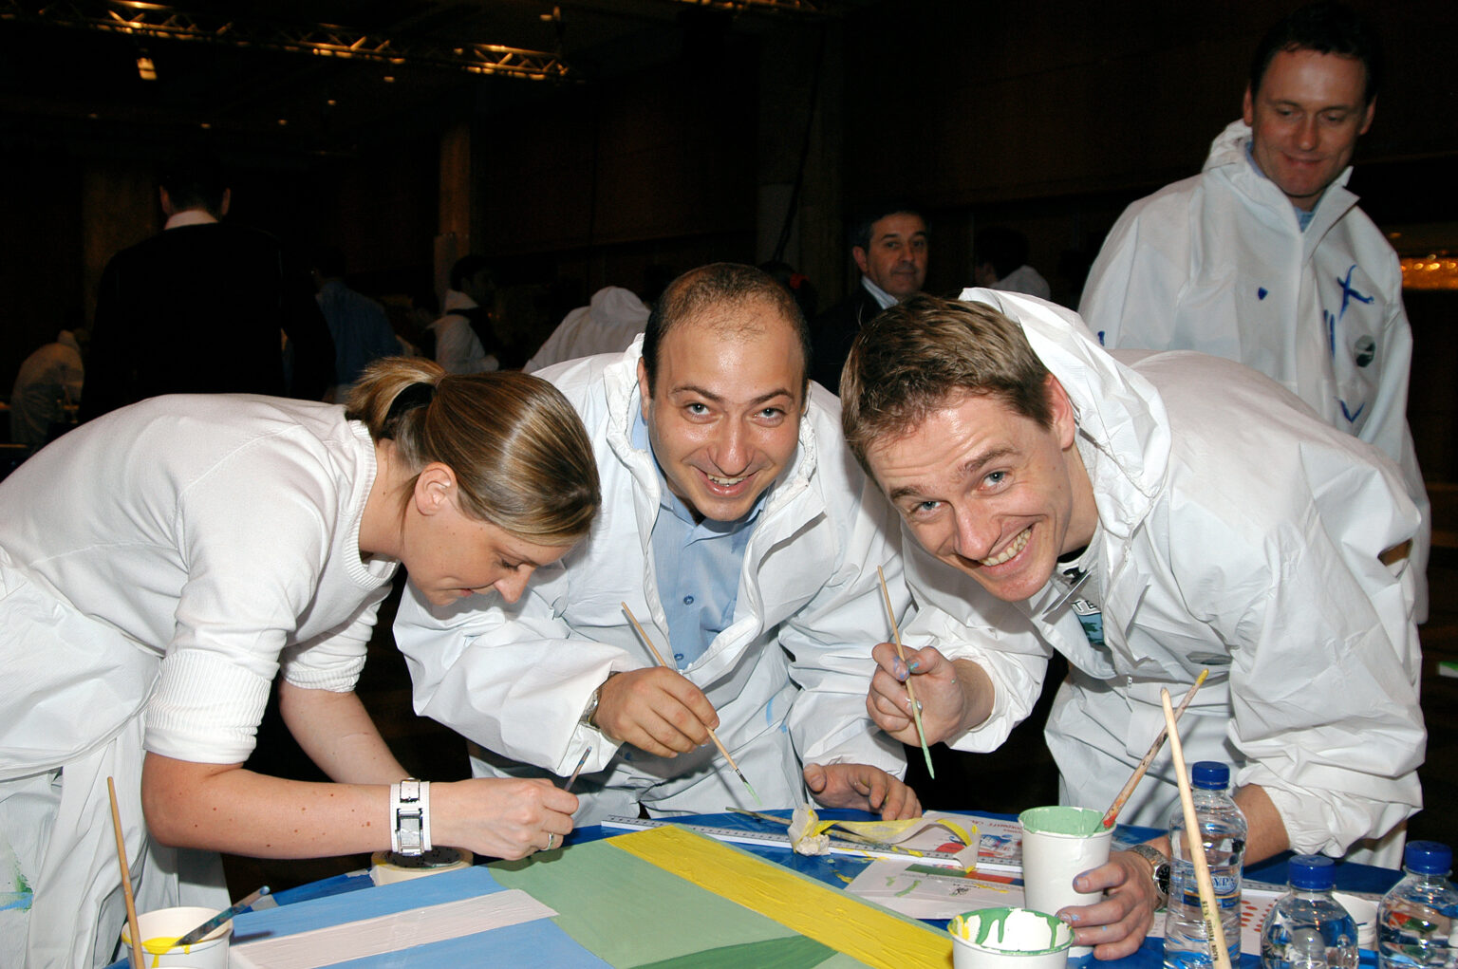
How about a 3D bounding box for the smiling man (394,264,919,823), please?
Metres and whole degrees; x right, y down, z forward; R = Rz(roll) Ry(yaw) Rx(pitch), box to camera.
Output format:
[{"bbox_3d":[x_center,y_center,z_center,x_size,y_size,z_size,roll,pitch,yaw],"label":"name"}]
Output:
[{"bbox_3d":[-0.075,0.420,1.665,0.580,1.300,0.720,-1,5,-6],"label":"smiling man"}]

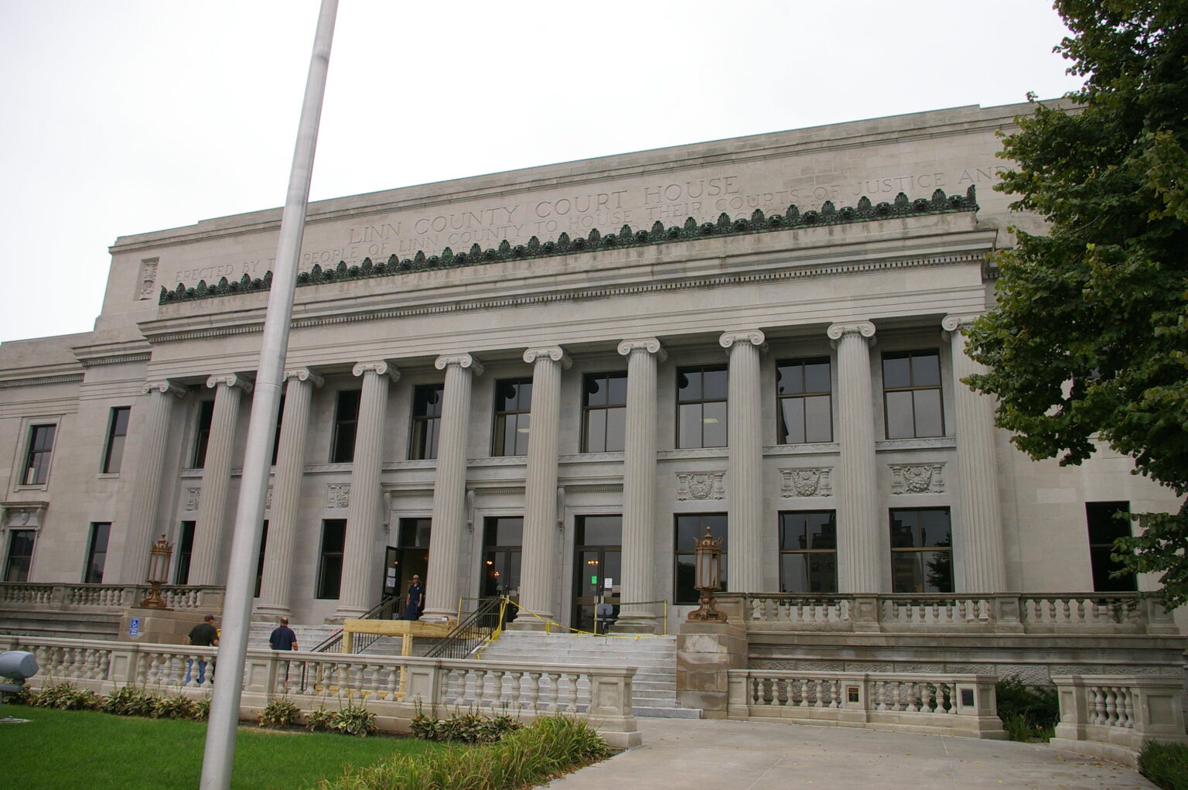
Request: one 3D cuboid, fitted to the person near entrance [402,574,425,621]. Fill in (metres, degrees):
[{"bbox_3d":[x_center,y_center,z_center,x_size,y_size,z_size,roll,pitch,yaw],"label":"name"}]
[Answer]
[{"bbox_3d":[-5.610,6.504,27.850,0.522,1.741,0.353,1,-17,4],"label":"person near entrance"}]

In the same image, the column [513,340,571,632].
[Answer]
[{"bbox_3d":[-1.574,2.713,26.574,1.290,8.450,1.200,-4,-18,18],"label":"column"}]

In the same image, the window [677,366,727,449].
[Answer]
[{"bbox_3d":[3.257,0.320,26.985,1.587,2.604,0.215,-4,-18,18],"label":"window"}]

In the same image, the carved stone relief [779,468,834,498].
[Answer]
[{"bbox_3d":[6.197,2.547,25.951,1.496,0.866,0.120,-4,-16,18],"label":"carved stone relief"}]

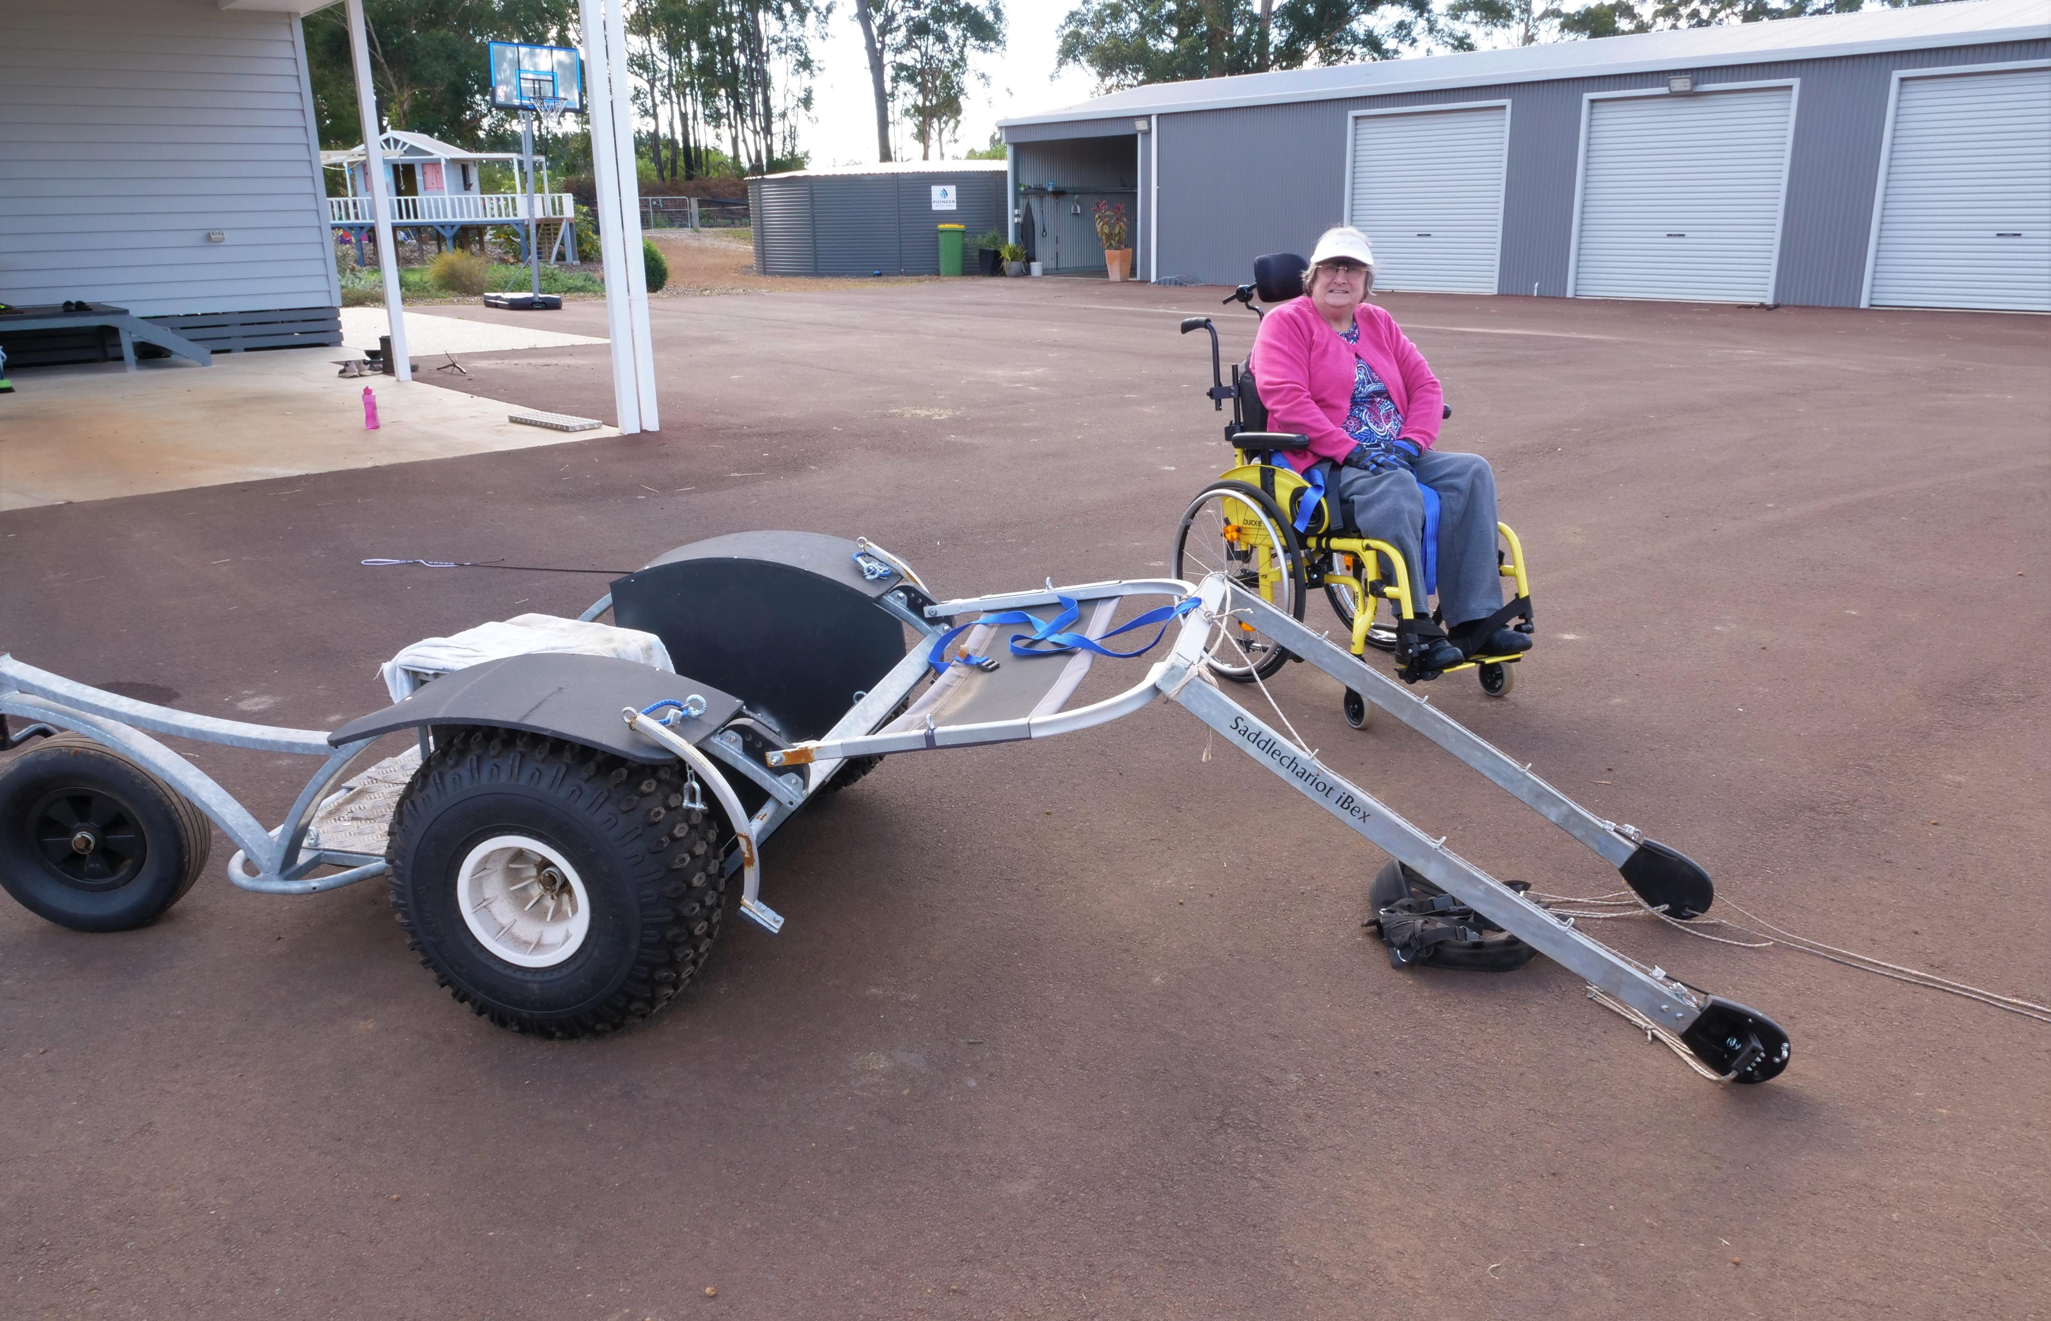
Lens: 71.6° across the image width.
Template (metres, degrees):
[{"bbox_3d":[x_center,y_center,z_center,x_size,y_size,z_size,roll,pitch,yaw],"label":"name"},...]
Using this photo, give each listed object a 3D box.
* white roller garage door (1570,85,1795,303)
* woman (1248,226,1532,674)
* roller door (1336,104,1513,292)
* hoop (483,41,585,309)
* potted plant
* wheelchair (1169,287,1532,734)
[{"bbox_3d":[10.036,-7.148,21.906,0.180,3.132,3.284,-15,22,-39],"label":"white roller garage door"},{"bbox_3d":[1.051,-0.615,3.986,0.560,1.160,0.870,-10,19,-27],"label":"woman"},{"bbox_3d":[7.048,-8.149,25.196,0.180,3.116,3.288,-15,22,-39],"label":"roller door"},{"bbox_3d":[-7.472,-7.272,21.599,1.320,3.620,1.850,-14,22,-38],"label":"hoop"},{"bbox_3d":[1.962,-9.116,30.951,0.760,1.666,0.720,1,17,3],"label":"potted plant"},{"bbox_3d":[0.944,-0.539,4.151,0.650,1.200,1.120,-10,19,-27],"label":"wheelchair"}]

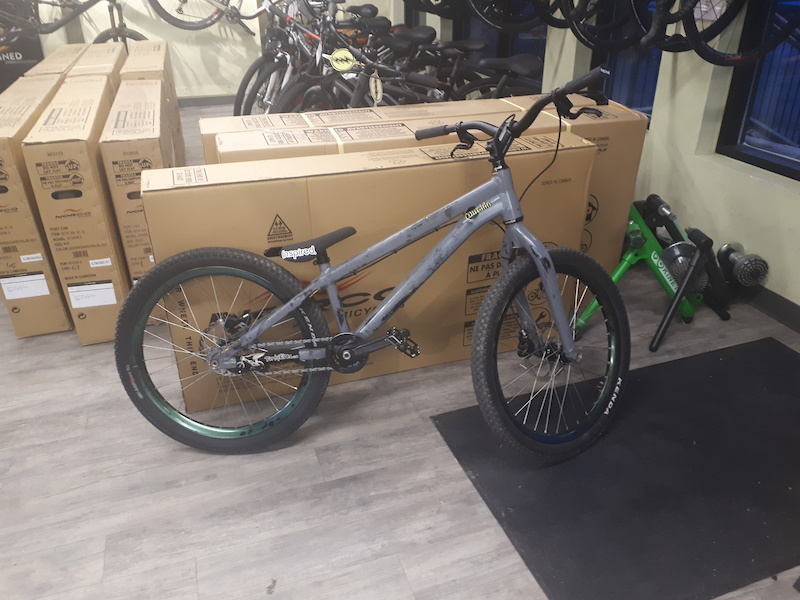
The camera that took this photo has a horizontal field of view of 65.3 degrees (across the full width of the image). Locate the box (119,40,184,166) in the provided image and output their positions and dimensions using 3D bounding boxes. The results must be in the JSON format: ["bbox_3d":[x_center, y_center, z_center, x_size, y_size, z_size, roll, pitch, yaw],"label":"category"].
[{"bbox_3d":[-1.630,-1.240,4.214,0.212,0.772,1.565,-9,29,-15],"label":"box"}]

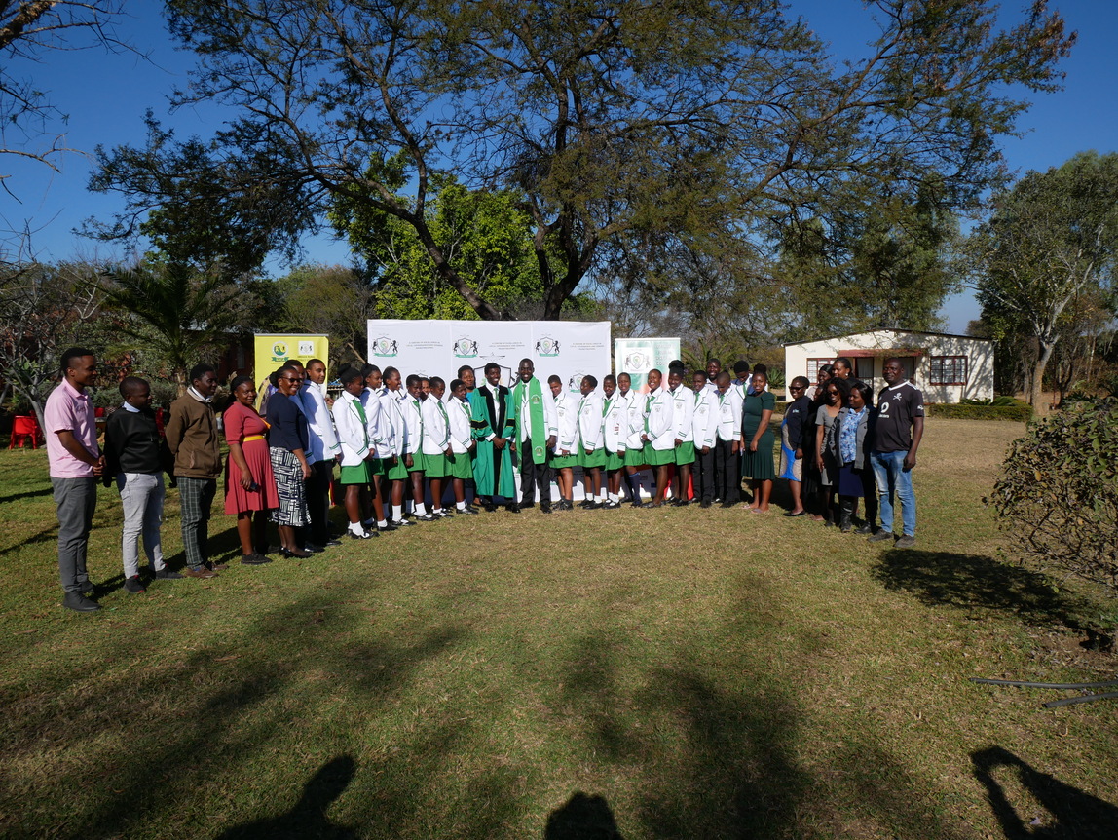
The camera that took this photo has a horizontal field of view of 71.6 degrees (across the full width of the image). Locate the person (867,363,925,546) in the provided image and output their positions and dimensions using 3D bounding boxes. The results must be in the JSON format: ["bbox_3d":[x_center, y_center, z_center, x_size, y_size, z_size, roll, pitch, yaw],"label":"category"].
[{"bbox_3d":[3.175,0.281,7.247,0.350,1.722,0.550,-3,4,-40],"label":"person"}]

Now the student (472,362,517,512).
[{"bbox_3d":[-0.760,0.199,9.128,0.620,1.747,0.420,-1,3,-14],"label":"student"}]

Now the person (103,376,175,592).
[{"bbox_3d":[-3.163,0.452,5.806,0.340,1.544,0.550,2,4,30],"label":"person"}]

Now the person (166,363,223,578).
[{"bbox_3d":[-2.945,0.391,6.243,0.360,1.680,0.470,1,4,15],"label":"person"}]

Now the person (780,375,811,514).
[{"bbox_3d":[2.677,0.294,8.726,0.360,1.561,0.460,-2,4,-32],"label":"person"}]

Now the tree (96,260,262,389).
[{"bbox_3d":[-9.067,-1.629,18.416,3.900,4.261,3.900,0,3,0],"label":"tree"}]

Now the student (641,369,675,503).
[{"bbox_3d":[1.189,0.214,9.279,0.450,1.625,0.330,3,4,42],"label":"student"}]

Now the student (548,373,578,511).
[{"bbox_3d":[0.041,0.252,9.177,0.430,1.561,0.300,3,4,38],"label":"student"}]

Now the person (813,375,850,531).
[{"bbox_3d":[2.878,0.330,8.169,0.460,1.550,0.340,2,4,35],"label":"person"}]

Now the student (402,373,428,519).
[{"bbox_3d":[-1.601,0.288,8.539,0.300,1.560,0.420,3,4,40],"label":"student"}]

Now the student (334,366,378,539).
[{"bbox_3d":[-1.974,0.309,7.533,0.330,1.663,0.430,1,4,27],"label":"student"}]

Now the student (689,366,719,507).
[{"bbox_3d":[1.749,0.223,9.423,0.430,1.638,0.320,3,4,42],"label":"student"}]

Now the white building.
[{"bbox_3d":[16.584,-2.594,38.937,9.000,3.500,7.500,1,4,26],"label":"white building"}]

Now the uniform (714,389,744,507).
[{"bbox_3d":[2.000,0.297,9.105,0.300,1.360,0.420,-4,5,-39],"label":"uniform"}]

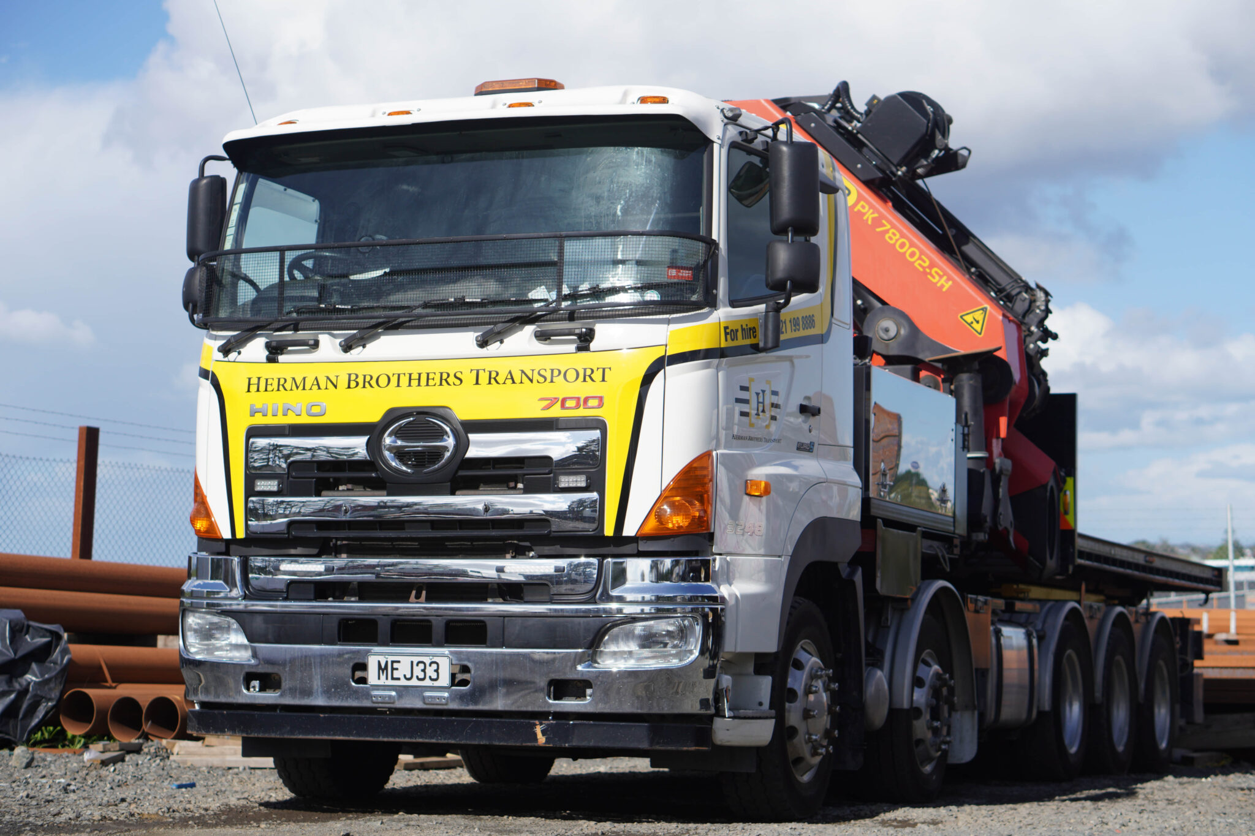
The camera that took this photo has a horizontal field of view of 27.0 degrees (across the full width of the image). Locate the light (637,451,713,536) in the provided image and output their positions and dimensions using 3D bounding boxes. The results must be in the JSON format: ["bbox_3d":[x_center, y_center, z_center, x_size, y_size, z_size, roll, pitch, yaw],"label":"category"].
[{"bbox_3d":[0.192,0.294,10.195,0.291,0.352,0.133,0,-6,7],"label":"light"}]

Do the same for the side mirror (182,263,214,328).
[{"bbox_3d":[-1.916,-0.547,11.664,0.184,0.275,0.133,-4,-8,42],"label":"side mirror"}]

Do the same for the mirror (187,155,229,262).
[{"bbox_3d":[-1.876,-0.914,11.686,0.204,0.439,0.133,-4,-8,42],"label":"mirror"}]

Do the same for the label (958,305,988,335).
[{"bbox_3d":[1.982,-0.574,14.768,0.169,0.151,0.005,44,11,20],"label":"label"}]

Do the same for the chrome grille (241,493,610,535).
[{"bbox_3d":[-0.837,0.384,10.505,1.576,0.151,0.092,-1,-6,22],"label":"chrome grille"}]

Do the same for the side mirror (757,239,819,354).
[{"bbox_3d":[0.658,-0.497,10.595,0.240,0.433,0.173,1,-6,0],"label":"side mirror"}]

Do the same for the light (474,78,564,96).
[{"bbox_3d":[-0.464,-1.461,11.514,0.383,0.061,0.204,-1,-6,22],"label":"light"}]

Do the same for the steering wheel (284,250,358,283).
[{"bbox_3d":[-1.264,-0.595,11.399,0.464,0.082,0.464,-1,-33,22],"label":"steering wheel"}]

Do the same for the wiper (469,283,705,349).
[{"bbox_3d":[-0.165,-0.406,10.399,0.879,0.256,0.194,-1,-6,22],"label":"wiper"}]

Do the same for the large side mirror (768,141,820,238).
[{"bbox_3d":[0.678,-0.929,10.599,0.204,0.377,0.112,1,-6,-3],"label":"large side mirror"}]

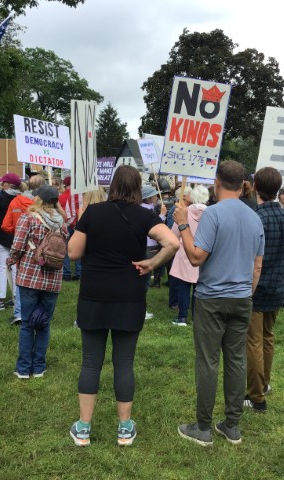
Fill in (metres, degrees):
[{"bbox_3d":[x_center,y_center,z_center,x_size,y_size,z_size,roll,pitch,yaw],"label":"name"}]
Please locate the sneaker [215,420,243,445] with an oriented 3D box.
[{"bbox_3d":[0.561,1.235,3.775,0.105,0.110,0.280,1,5,-22],"label":"sneaker"}]

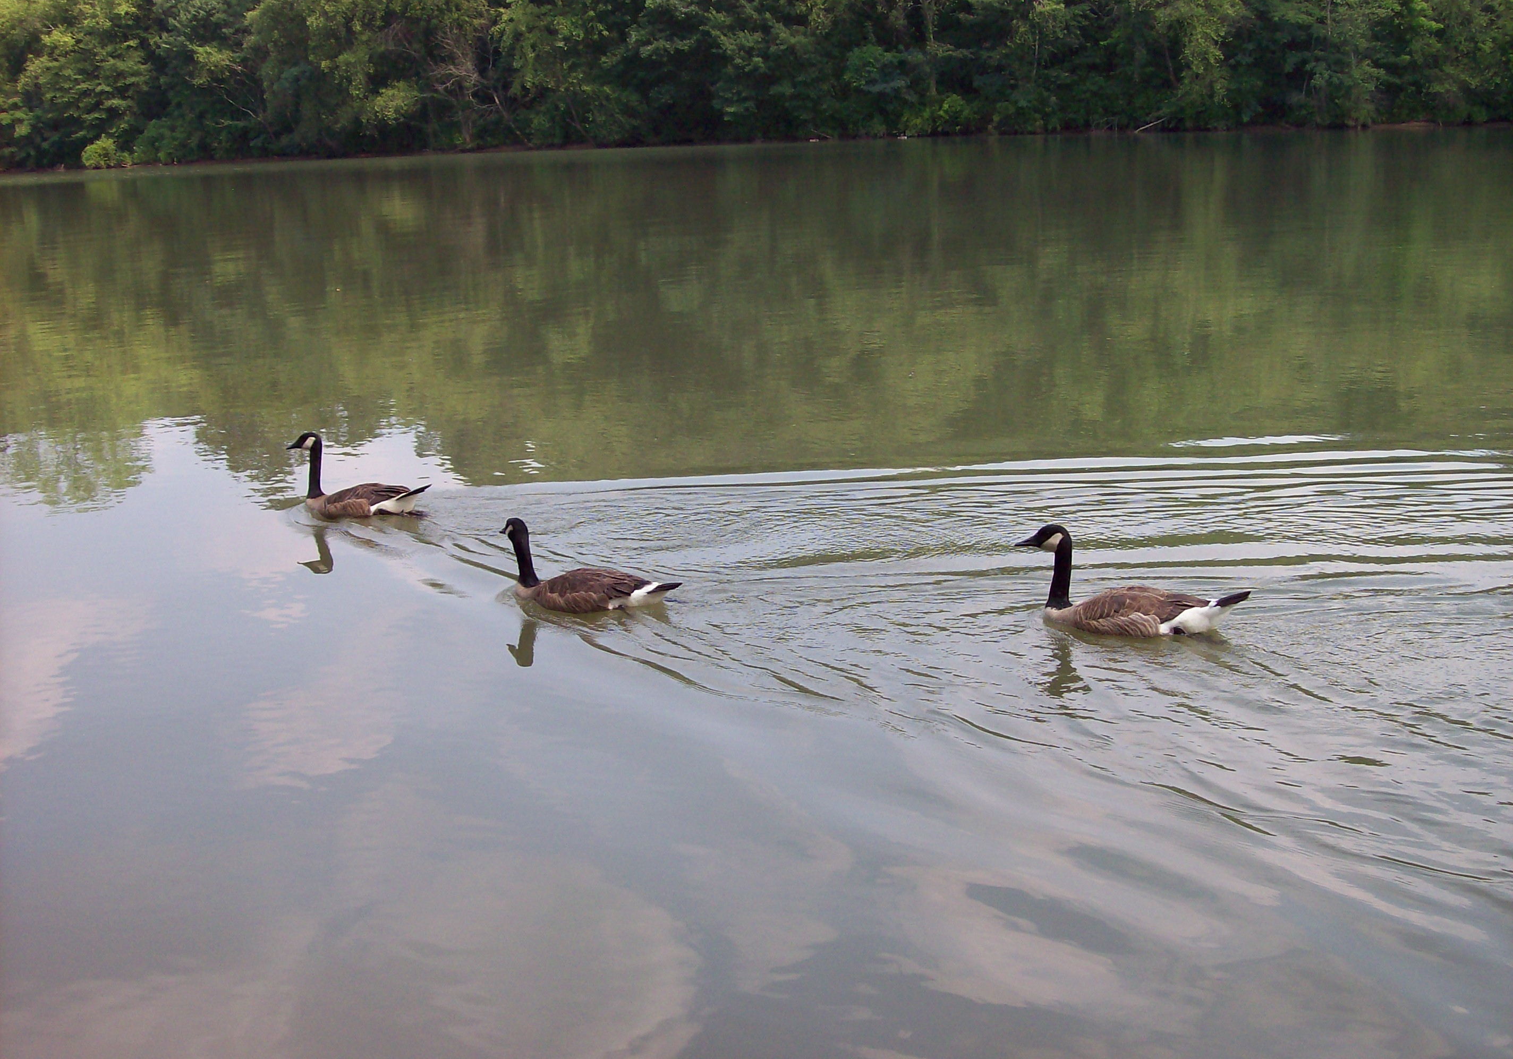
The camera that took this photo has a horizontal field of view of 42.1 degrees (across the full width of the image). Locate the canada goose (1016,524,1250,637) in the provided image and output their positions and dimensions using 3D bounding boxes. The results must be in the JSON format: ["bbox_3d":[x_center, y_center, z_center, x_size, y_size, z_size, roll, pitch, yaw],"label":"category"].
[{"bbox_3d":[1.155,0.166,6.033,0.711,0.374,0.243,0,12,9],"label":"canada goose"}]

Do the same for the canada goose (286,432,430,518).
[{"bbox_3d":[-1.652,-0.211,8.192,0.663,0.375,0.234,3,13,20],"label":"canada goose"}]

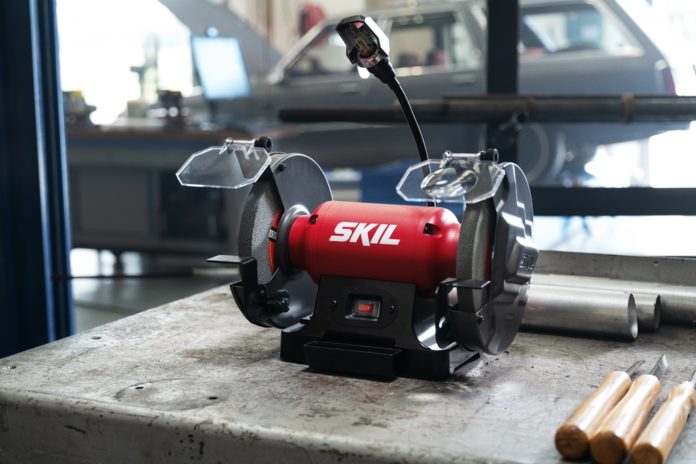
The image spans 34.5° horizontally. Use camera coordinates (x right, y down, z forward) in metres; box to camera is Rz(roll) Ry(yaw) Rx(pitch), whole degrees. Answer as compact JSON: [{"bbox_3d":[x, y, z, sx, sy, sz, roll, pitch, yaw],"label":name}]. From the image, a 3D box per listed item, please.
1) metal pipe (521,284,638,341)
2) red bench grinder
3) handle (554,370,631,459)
[{"bbox_3d":[0.218,0.090,1.363,0.257,0.051,0.051,4,10,28],"label":"metal pipe"},{"bbox_3d":[0.026,-0.043,1.196,0.352,0.368,0.222,4,10,27],"label":"red bench grinder"},{"bbox_3d":[0.225,0.157,1.003,0.028,0.028,0.196,4,10,25],"label":"handle"}]

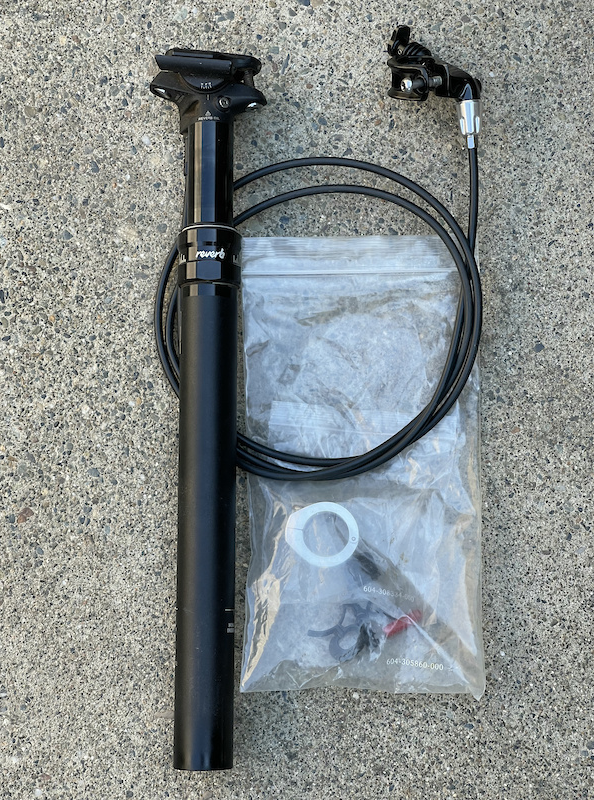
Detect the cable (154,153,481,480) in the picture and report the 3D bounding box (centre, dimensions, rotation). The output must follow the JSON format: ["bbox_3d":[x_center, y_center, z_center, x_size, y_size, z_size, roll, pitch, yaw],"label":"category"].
[{"bbox_3d":[0.011,-0.048,0.818,0.181,0.022,0.185,0,82,0],"label":"cable"}]

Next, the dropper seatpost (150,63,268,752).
[{"bbox_3d":[-0.049,-0.001,0.803,0.064,0.047,0.394,0,82,0],"label":"dropper seatpost"}]

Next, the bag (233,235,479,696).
[{"bbox_3d":[0.036,0.032,0.807,0.134,0.020,0.254,0,82,0],"label":"bag"}]

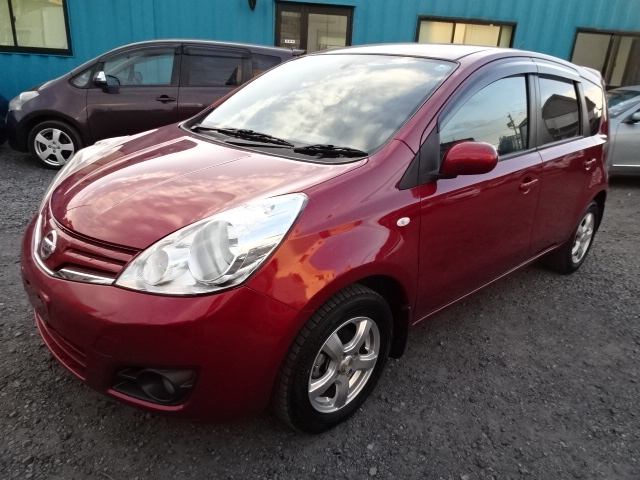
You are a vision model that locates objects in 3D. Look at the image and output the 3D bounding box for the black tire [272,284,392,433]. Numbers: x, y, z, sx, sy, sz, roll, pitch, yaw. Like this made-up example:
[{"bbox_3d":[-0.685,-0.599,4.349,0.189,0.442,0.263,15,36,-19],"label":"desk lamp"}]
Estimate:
[{"bbox_3d":[0.055,0.461,1.759,0.579,0.579,0.178,-14,26,-40],"label":"black tire"}]

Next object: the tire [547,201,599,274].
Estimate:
[{"bbox_3d":[1.950,-0.027,3.423,0.579,0.579,0.178,-14,26,-40],"label":"tire"}]

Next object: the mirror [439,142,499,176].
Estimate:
[{"bbox_3d":[0.570,-0.309,1.708,0.128,0.146,0.217,-14,26,-40],"label":"mirror"}]

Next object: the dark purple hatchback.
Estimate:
[{"bbox_3d":[-2.168,-1.893,6.186,3.955,1.640,1.695,0,20,-9],"label":"dark purple hatchback"}]

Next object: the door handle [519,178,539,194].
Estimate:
[{"bbox_3d":[1.081,-0.289,2.300,0.207,0.064,0.059,-14,26,-40],"label":"door handle"}]

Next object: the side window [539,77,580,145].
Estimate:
[{"bbox_3d":[1.457,-0.782,2.672,0.622,0.405,0.059,-14,14,-40],"label":"side window"}]

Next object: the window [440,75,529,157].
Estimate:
[{"bbox_3d":[0.801,-0.605,2.106,0.869,0.428,0.069,-14,12,-40],"label":"window"}]

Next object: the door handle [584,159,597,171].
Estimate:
[{"bbox_3d":[1.768,-0.495,2.905,0.207,0.064,0.059,-14,26,-40],"label":"door handle"}]

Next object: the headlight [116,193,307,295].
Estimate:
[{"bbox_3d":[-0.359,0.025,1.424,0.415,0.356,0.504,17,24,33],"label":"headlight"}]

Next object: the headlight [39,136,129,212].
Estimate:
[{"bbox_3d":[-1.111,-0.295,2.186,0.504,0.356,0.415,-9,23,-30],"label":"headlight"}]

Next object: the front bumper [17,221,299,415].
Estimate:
[{"bbox_3d":[-0.819,0.202,1.863,0.533,0.494,1.650,-14,26,-40],"label":"front bumper"}]

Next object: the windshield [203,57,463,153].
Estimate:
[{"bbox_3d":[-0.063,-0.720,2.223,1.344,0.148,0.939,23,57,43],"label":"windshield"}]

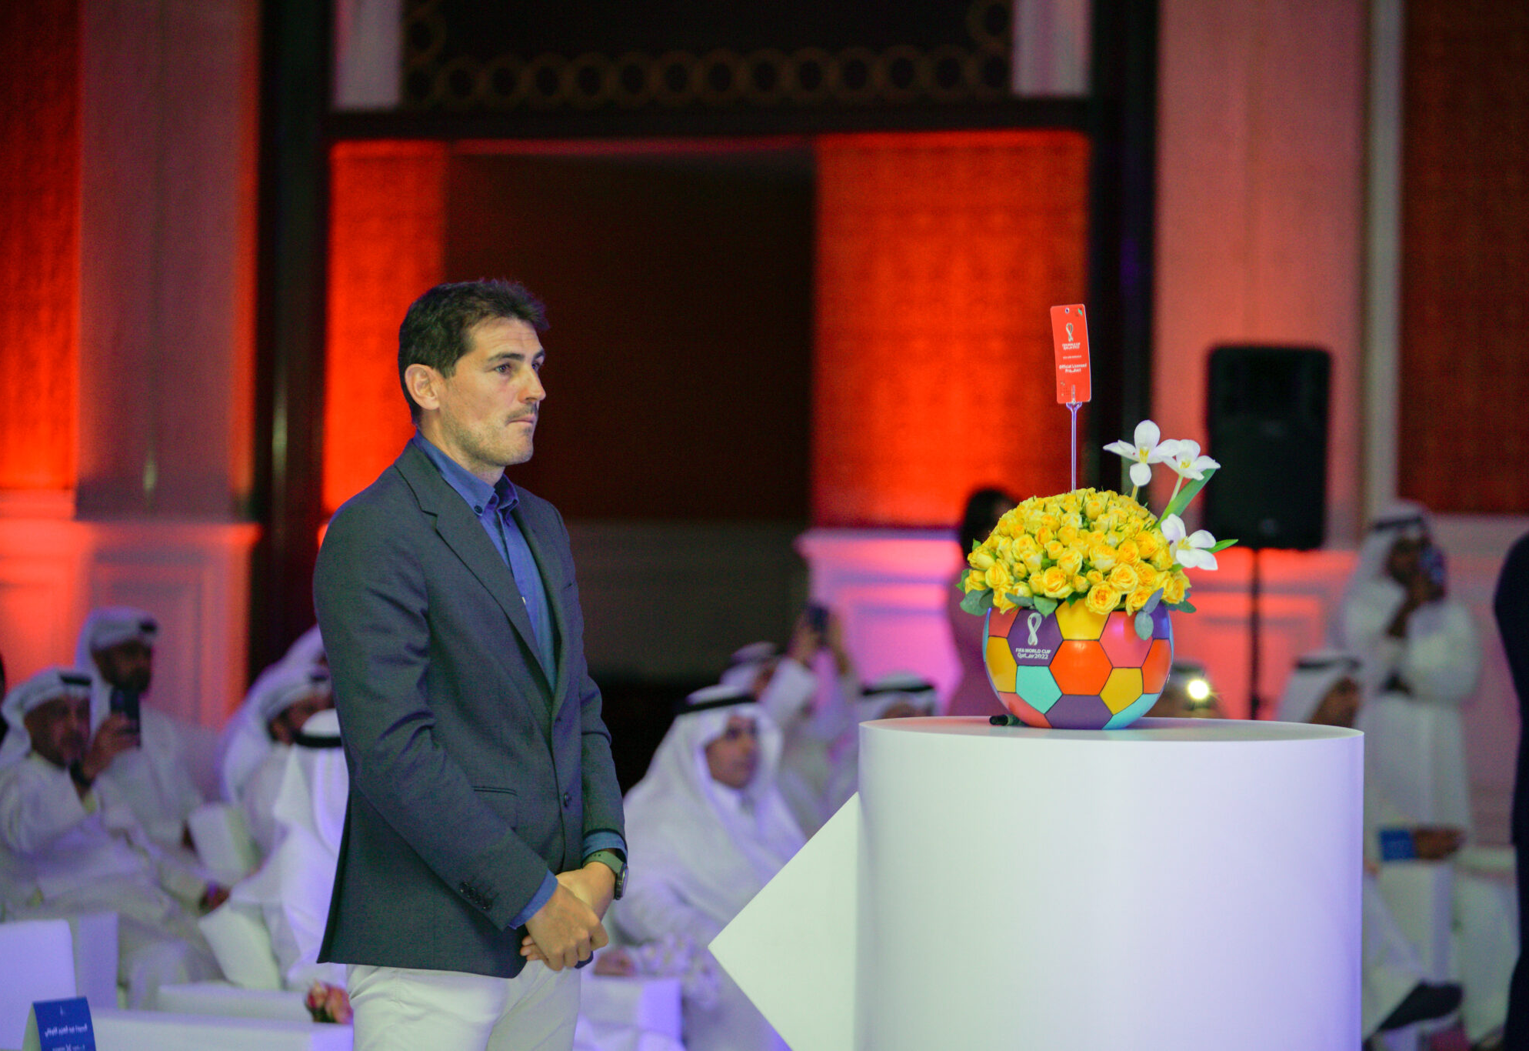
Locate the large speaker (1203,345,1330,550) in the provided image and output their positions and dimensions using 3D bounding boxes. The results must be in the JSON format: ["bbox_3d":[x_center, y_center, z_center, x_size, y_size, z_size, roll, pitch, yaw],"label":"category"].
[{"bbox_3d":[1.670,-0.258,17.900,0.410,0.670,0.350,1,1,-9],"label":"large speaker"}]

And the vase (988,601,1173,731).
[{"bbox_3d":[0.408,0.180,7.000,0.245,0.172,0.245,1,1,0],"label":"vase"}]

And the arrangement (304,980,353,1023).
[{"bbox_3d":[-1.031,1.144,12.900,0.150,0.110,0.150,1,1,0],"label":"arrangement"}]

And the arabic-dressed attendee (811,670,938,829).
[{"bbox_3d":[0.410,1.038,15.100,0.560,1.270,0.720,1,1,-40],"label":"arabic-dressed attendee"}]

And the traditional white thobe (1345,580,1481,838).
[{"bbox_3d":[1.955,0.881,16.500,0.520,1.420,0.400,0,1,-43],"label":"traditional white thobe"}]

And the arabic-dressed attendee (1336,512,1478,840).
[{"bbox_3d":[1.960,0.796,16.500,0.520,1.770,0.420,0,1,-43],"label":"arabic-dressed attendee"}]

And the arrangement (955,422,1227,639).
[{"bbox_3d":[0.425,0.006,7.000,0.355,0.285,0.320,1,1,0],"label":"arrangement"}]

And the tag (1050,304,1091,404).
[{"bbox_3d":[0.398,-0.223,7.000,0.044,0.127,0.004,-4,0,9],"label":"tag"}]

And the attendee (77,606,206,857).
[{"bbox_3d":[-1.810,0.940,15.700,0.550,1.360,0.720,1,1,-41],"label":"attendee"}]

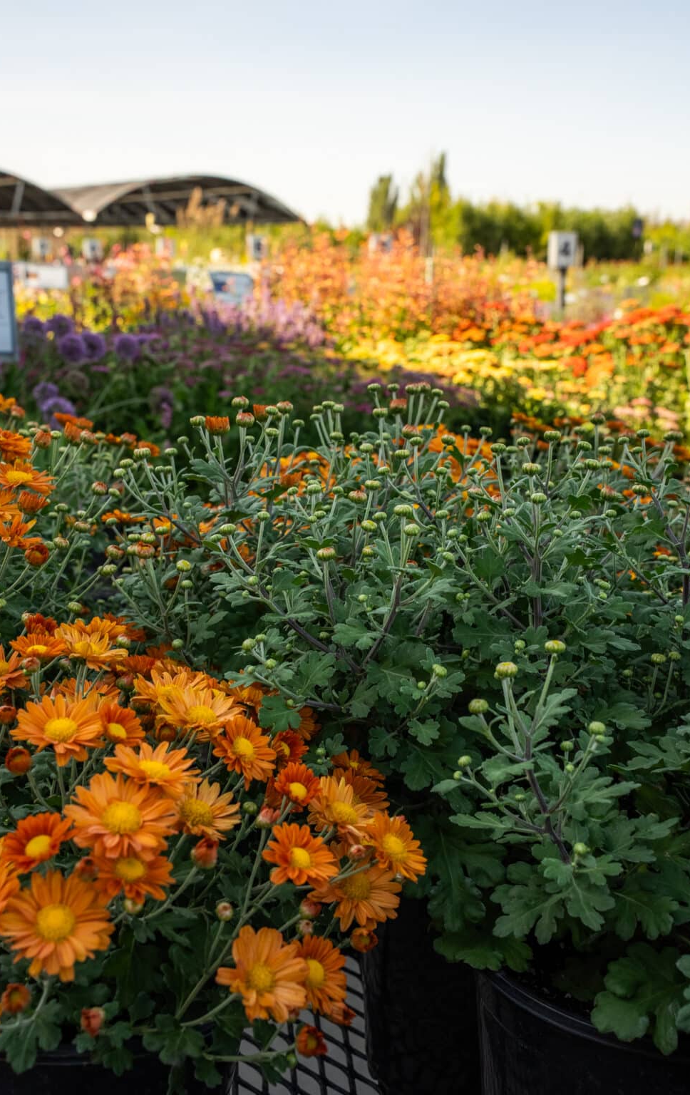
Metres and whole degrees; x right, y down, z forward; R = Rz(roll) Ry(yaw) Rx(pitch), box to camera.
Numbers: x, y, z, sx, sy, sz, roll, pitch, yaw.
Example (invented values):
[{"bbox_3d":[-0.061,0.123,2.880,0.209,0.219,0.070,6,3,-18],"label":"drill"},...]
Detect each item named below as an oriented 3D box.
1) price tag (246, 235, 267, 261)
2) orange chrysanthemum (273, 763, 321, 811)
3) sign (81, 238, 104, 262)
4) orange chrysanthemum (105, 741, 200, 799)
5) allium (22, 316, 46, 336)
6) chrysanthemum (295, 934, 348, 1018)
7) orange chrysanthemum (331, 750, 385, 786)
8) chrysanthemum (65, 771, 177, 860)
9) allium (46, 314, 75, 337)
[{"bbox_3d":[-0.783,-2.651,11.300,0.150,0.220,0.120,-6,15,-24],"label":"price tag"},{"bbox_3d":[-0.025,0.123,0.660,0.025,0.015,0.025,10,41,0],"label":"orange chrysanthemum"},{"bbox_3d":[-2.365,-2.791,12.000,0.180,0.210,0.080,-4,14,-17],"label":"sign"},{"bbox_3d":[-0.101,0.116,0.670,0.050,0.019,0.050,3,27,-1],"label":"orange chrysanthemum"},{"bbox_3d":[-0.644,-0.457,2.650,0.052,0.050,0.052,0,13,0],"label":"allium"},{"bbox_3d":[-0.015,0.209,0.625,0.041,0.041,0.013,0,-23,-39],"label":"chrysanthemum"},{"bbox_3d":[0.007,0.119,0.690,0.030,0.011,0.030,5,30,1],"label":"orange chrysanthemum"},{"bbox_3d":[-0.108,0.130,0.620,0.054,0.017,0.054,0,43,-10],"label":"chrysanthemum"},{"bbox_3d":[-0.533,-0.414,2.400,0.050,0.048,0.050,0,13,0],"label":"allium"}]

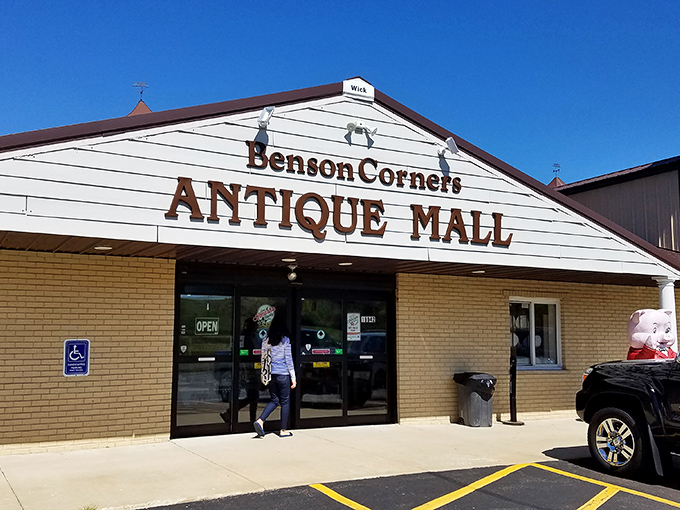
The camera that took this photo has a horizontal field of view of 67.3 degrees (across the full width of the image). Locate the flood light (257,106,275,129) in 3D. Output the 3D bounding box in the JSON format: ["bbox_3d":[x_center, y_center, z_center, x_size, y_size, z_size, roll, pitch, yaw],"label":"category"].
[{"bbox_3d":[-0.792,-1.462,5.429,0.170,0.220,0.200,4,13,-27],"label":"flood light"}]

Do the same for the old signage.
[{"bbox_3d":[0.272,-0.630,5.902,4.300,1.010,0.070,4,-7,-22],"label":"old signage"}]

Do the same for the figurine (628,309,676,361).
[{"bbox_3d":[4.532,1.723,7.409,0.600,1.830,0.550,2,-7,-11],"label":"figurine"}]

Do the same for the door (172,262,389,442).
[{"bbox_3d":[-0.674,1.333,7.411,3.355,2.335,0.150,4,-7,-22],"label":"door"}]

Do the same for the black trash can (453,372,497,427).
[{"bbox_3d":[2.143,2.285,8.121,0.500,0.790,0.500,2,-7,-10],"label":"black trash can"}]

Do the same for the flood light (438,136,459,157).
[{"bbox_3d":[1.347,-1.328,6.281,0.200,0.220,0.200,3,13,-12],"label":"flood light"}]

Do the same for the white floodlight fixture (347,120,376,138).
[{"bbox_3d":[0.249,-1.456,5.926,0.330,0.190,0.180,4,-7,-22],"label":"white floodlight fixture"}]

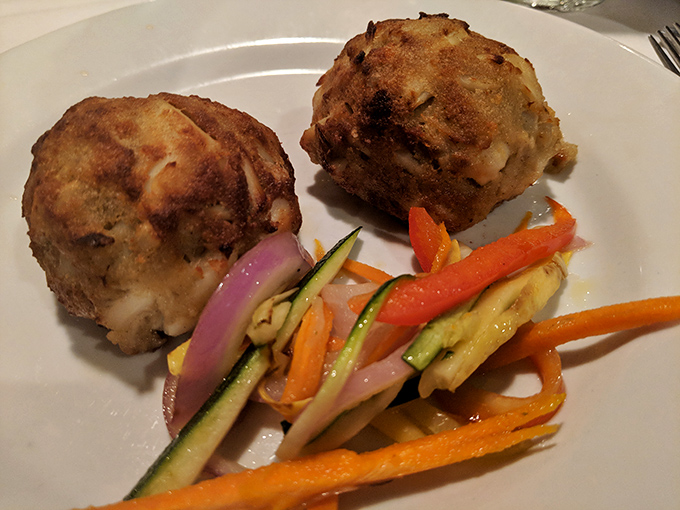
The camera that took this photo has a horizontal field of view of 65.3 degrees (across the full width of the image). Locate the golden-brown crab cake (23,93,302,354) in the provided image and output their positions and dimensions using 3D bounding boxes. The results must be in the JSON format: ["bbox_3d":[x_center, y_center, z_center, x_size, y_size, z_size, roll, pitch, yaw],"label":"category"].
[{"bbox_3d":[-0.048,-0.011,0.151,0.076,0.058,0.079,-3,52,0],"label":"golden-brown crab cake"}]

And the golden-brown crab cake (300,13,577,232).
[{"bbox_3d":[0.030,-0.043,0.172,0.083,0.059,0.080,-3,52,0],"label":"golden-brown crab cake"}]

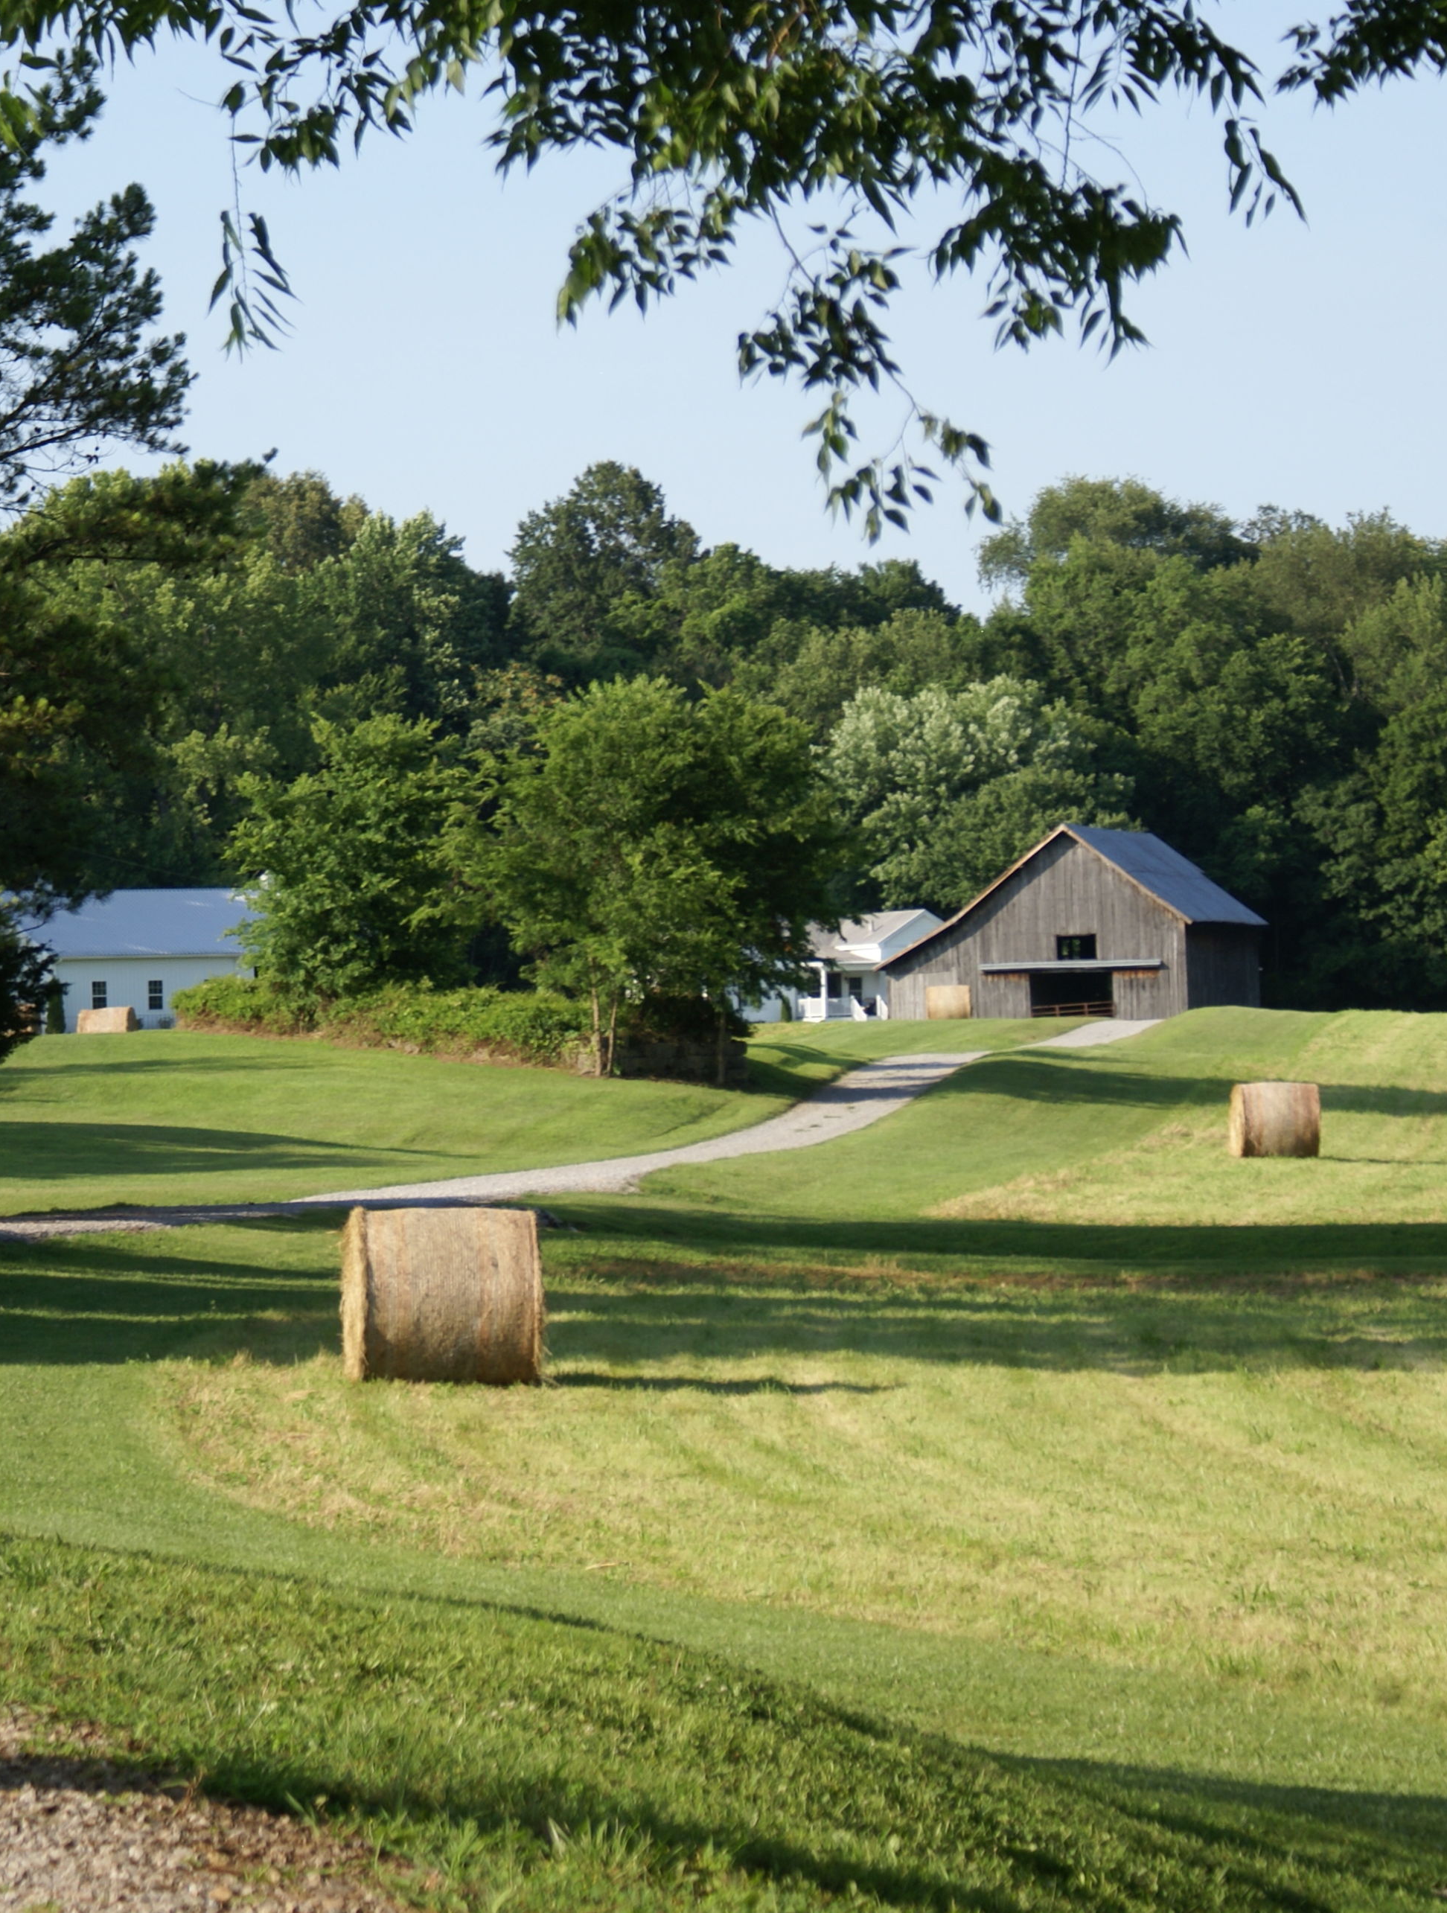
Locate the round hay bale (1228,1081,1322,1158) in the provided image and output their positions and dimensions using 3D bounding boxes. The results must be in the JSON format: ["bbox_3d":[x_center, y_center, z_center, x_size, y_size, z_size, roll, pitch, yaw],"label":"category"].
[{"bbox_3d":[11.125,3.316,144.000,1.550,1.530,1.530,-1,0,-6],"label":"round hay bale"}]

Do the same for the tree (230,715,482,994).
[{"bbox_3d":[-10.116,-2.459,197.000,7.000,8.400,6.800,-1,0,0],"label":"tree"}]

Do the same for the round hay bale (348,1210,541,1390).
[{"bbox_3d":[-2.446,2.961,62.300,1.550,1.540,1.530,-1,0,-10],"label":"round hay bale"}]

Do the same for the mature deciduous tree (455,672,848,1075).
[{"bbox_3d":[-1.839,-2.042,187.000,10.000,10.300,9.300,-1,0,0],"label":"mature deciduous tree"}]

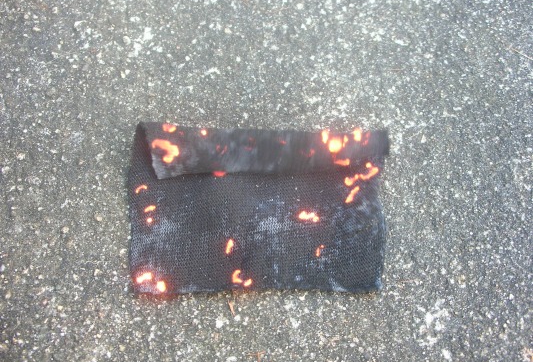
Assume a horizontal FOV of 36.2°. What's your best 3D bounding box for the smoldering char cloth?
[{"bbox_3d":[-0.002,0.008,0.225,0.070,0.013,0.046,0,77,0],"label":"smoldering char cloth"}]

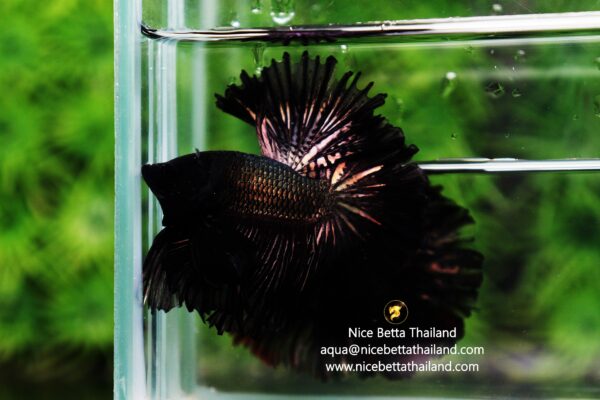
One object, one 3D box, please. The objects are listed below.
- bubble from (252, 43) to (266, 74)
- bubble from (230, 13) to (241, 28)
[{"bbox_3d":[-0.010,-0.034,0.325,0.003,0.008,0.003,0,-1,0],"label":"bubble"},{"bbox_3d":[-0.015,-0.041,0.315,0.002,0.004,0.002,0,-1,0],"label":"bubble"}]

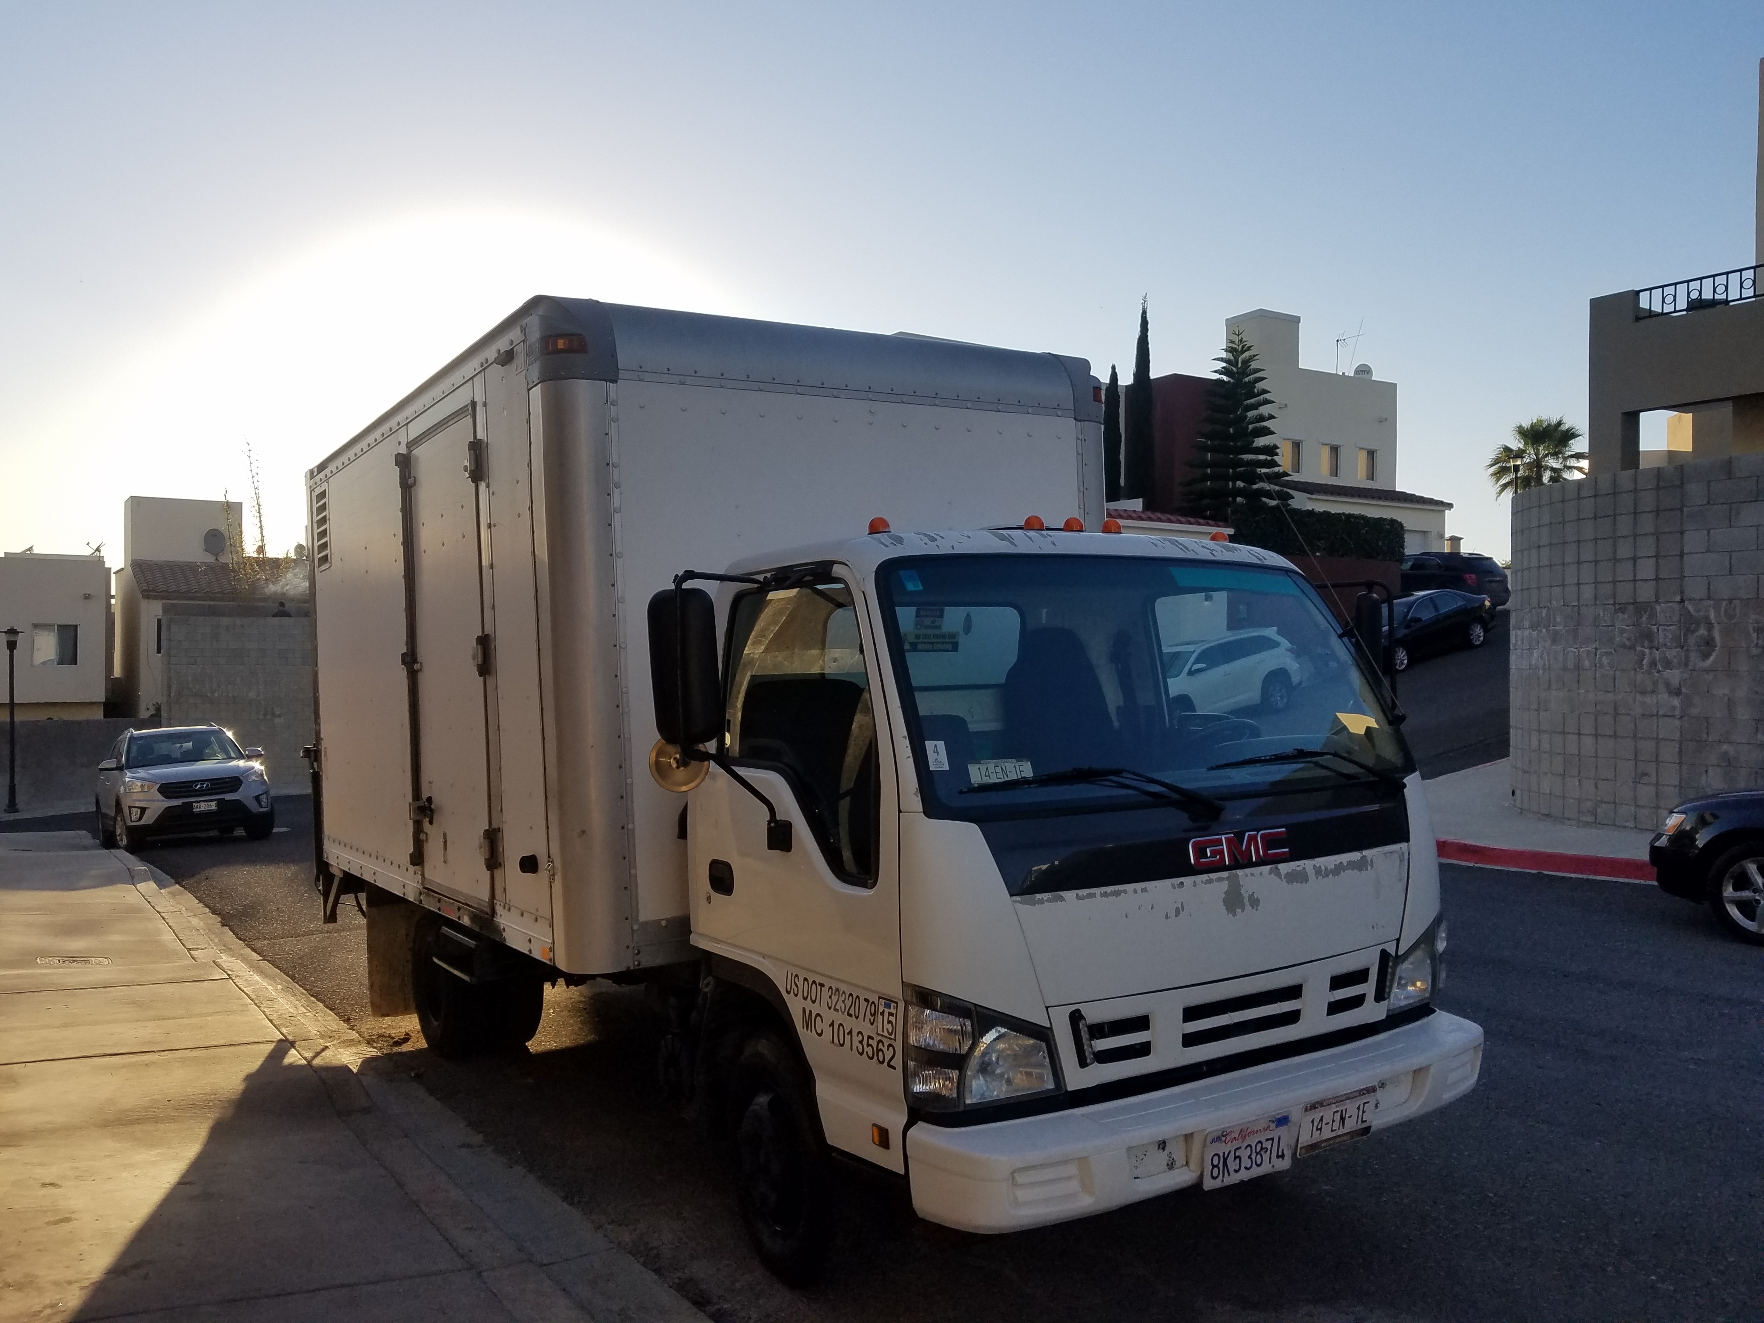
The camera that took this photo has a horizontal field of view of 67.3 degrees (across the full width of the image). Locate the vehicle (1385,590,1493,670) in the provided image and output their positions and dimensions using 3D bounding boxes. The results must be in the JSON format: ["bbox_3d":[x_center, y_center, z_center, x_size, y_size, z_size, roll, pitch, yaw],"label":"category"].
[{"bbox_3d":[11.150,-0.750,28.400,4.800,1.470,1.830,-14,11,-34],"label":"vehicle"}]

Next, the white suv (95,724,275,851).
[{"bbox_3d":[-10.050,1.720,18.950,1.800,1.630,4.270,-2,0,-36],"label":"white suv"}]

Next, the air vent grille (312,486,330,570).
[{"bbox_3d":[-3.216,-0.773,7.596,0.040,0.462,0.428,-2,-1,-33],"label":"air vent grille"}]

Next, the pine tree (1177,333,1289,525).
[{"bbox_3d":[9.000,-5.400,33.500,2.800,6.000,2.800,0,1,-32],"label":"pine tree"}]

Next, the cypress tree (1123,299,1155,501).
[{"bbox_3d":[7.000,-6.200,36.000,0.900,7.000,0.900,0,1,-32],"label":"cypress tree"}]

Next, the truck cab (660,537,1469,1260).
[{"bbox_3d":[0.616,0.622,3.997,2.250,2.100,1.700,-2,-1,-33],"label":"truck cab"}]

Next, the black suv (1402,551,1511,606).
[{"bbox_3d":[14.800,-2.170,37.000,1.840,1.700,4.700,-6,6,-42],"label":"black suv"}]

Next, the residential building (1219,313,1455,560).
[{"bbox_3d":[13.400,-6.000,42.900,7.000,9.200,6.500,0,1,-32],"label":"residential building"}]

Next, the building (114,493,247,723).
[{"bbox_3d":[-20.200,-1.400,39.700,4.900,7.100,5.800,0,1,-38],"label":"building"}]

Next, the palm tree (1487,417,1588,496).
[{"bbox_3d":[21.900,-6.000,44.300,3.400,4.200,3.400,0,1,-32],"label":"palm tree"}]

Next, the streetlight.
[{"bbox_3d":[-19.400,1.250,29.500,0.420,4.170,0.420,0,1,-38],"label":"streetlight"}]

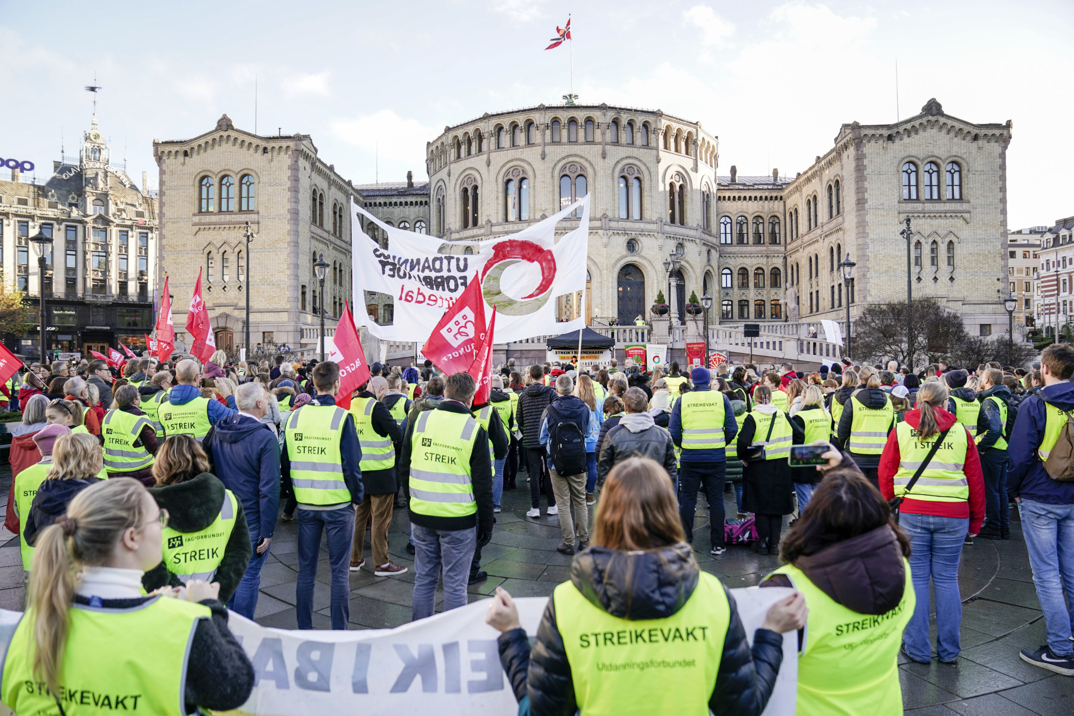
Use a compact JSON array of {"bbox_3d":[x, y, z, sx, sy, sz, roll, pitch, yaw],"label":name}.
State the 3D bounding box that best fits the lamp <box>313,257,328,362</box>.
[{"bbox_3d":[-6.440,-0.396,21.451,0.480,5.278,0.480,-1,-1,0],"label":"lamp"}]

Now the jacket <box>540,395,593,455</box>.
[{"bbox_3d":[0.277,0.722,7.050,0.540,0.720,0.340,-1,-1,0],"label":"jacket"}]

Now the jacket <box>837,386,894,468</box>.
[{"bbox_3d":[2.921,0.614,6.350,0.540,0.720,0.340,-1,-1,0],"label":"jacket"}]

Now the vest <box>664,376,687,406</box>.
[{"bbox_3d":[2.514,0.617,13.000,0.450,0.570,0.310,-1,-1,2],"label":"vest"}]

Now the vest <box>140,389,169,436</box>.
[{"bbox_3d":[-4.030,0.575,7.500,0.470,0.560,0.320,-1,-1,30],"label":"vest"}]

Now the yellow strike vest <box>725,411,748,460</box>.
[{"bbox_3d":[2.330,0.911,8.550,0.450,0.570,0.320,-1,-1,3],"label":"yellow strike vest"}]

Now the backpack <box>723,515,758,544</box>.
[{"bbox_3d":[2.117,1.784,7.450,0.420,0.300,0.250,-1,-1,5],"label":"backpack"}]

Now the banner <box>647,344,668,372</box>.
[{"bbox_3d":[5.530,0.039,33.000,1.000,1.330,0.060,-1,-1,0],"label":"banner"}]

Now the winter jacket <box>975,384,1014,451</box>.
[{"bbox_3d":[4.803,0.619,7.500,0.500,0.710,0.340,0,-1,-35],"label":"winter jacket"}]

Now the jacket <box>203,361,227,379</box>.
[{"bbox_3d":[-3.865,0.287,8.600,0.420,0.550,0.320,-1,-1,35],"label":"jacket"}]

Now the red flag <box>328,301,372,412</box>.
[{"bbox_3d":[-1.631,-0.018,6.200,0.480,0.980,0.280,0,-1,10],"label":"red flag"}]

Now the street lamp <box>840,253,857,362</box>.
[{"bbox_3d":[10.870,-0.834,25.000,0.580,5.700,0.580,0,-1,0],"label":"street lamp"}]

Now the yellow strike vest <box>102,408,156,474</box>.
[{"bbox_3d":[-3.456,0.698,6.050,0.470,0.560,0.330,-1,-1,26],"label":"yellow strike vest"}]

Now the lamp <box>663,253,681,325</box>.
[{"bbox_3d":[8.706,-4.498,46.000,1.200,4.600,1.150,-1,-1,0],"label":"lamp"}]

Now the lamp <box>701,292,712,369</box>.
[{"bbox_3d":[8.805,-0.867,36.941,0.600,5.200,0.600,-1,-1,0],"label":"lamp"}]

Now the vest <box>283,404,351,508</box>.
[{"bbox_3d":[-1.401,0.623,4.593,0.480,0.660,0.280,-1,-1,20],"label":"vest"}]

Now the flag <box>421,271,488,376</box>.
[{"bbox_3d":[-0.739,-0.303,6.400,0.600,0.940,0.250,-1,-1,0],"label":"flag"}]

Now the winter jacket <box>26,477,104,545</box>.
[{"bbox_3d":[-2.161,0.869,3.293,0.500,0.660,0.360,-1,-1,14],"label":"winter jacket"}]

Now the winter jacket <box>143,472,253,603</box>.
[{"bbox_3d":[-1.464,0.824,3.080,0.490,0.680,0.350,0,-1,-18],"label":"winter jacket"}]

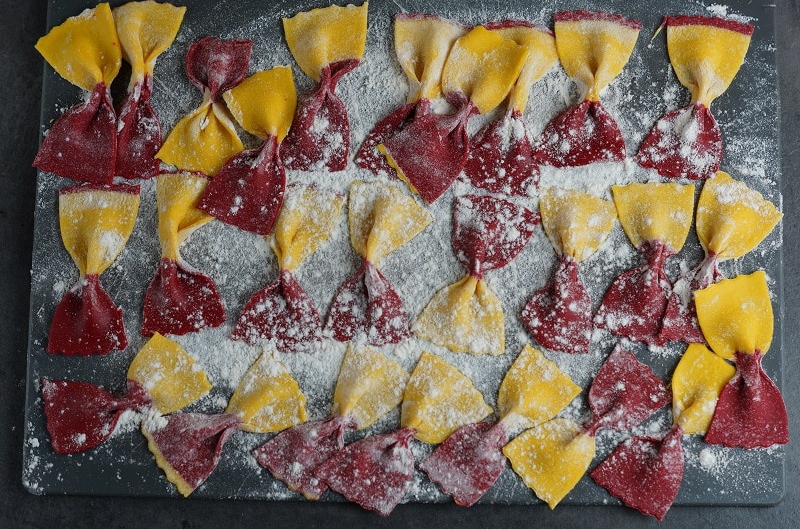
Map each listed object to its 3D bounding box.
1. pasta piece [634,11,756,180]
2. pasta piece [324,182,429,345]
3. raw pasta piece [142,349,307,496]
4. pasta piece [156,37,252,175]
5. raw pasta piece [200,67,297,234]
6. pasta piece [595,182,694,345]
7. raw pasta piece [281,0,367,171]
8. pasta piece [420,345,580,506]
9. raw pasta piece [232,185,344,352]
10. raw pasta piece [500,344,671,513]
[{"bbox_3d":[0.134,-0.077,0.755,0.040,0.014,0.078,14,81,2],"label":"pasta piece"},{"bbox_3d":[-0.009,0.000,0.743,0.040,0.014,0.074,10,81,2],"label":"pasta piece"},{"bbox_3d":[-0.075,0.069,0.732,0.068,0.014,0.037,-31,82,-5],"label":"raw pasta piece"},{"bbox_3d":[-0.084,-0.073,0.755,0.038,0.014,0.066,15,81,2],"label":"pasta piece"},{"bbox_3d":[-0.066,-0.054,0.747,0.037,0.014,0.078,11,81,2],"label":"raw pasta piece"},{"bbox_3d":[0.108,-0.004,0.744,0.036,0.014,0.075,12,81,2],"label":"pasta piece"},{"bbox_3d":[-0.038,-0.083,0.756,0.038,0.014,0.081,6,81,1],"label":"raw pasta piece"},{"bbox_3d":[0.044,0.071,0.732,0.031,0.014,0.075,43,83,6],"label":"pasta piece"},{"bbox_3d":[-0.046,0.002,0.743,0.040,0.014,0.075,14,81,2],"label":"raw pasta piece"},{"bbox_3d":[0.082,0.070,0.732,0.072,0.014,0.034,-42,83,-6],"label":"raw pasta piece"}]

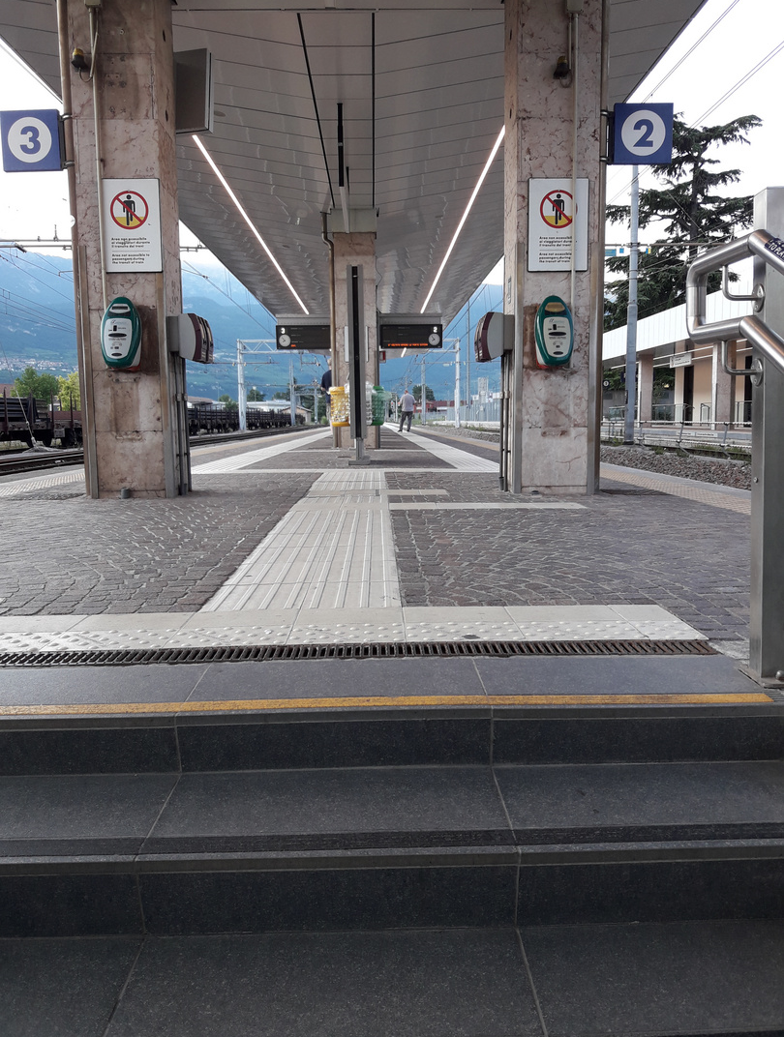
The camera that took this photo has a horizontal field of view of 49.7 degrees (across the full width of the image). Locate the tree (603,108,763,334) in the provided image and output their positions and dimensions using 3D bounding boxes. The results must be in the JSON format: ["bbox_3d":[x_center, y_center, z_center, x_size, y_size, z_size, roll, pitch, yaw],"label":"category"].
[{"bbox_3d":[19.632,-16.405,56.872,10.955,20.287,10.955,-1,7,-1],"label":"tree"}]

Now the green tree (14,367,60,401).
[{"bbox_3d":[-33.795,-11.318,80.544,4.130,6.313,4.130,-1,7,-1],"label":"green tree"}]

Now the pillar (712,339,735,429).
[{"bbox_3d":[12.491,-5.090,31.902,0.630,3.480,0.480,-1,7,-1],"label":"pillar"}]

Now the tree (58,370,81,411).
[{"bbox_3d":[-28.673,-10.592,76.708,3.750,5.692,3.750,-1,7,-1],"label":"tree"}]

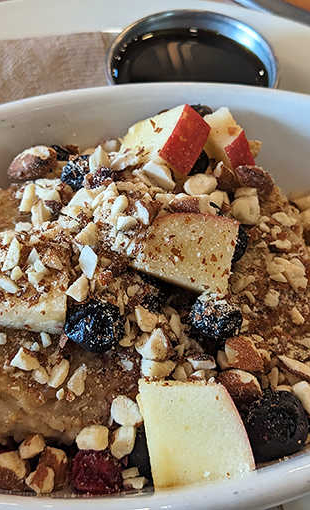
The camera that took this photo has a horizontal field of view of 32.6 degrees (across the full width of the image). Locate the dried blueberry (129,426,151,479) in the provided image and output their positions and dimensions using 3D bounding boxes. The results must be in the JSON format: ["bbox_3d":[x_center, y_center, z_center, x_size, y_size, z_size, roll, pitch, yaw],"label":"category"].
[{"bbox_3d":[-0.001,0.054,0.145,0.014,0.012,0.013,2,59,0],"label":"dried blueberry"}]

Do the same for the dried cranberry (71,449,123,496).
[{"bbox_3d":[-0.015,0.057,0.140,0.013,0.009,0.011,2,59,0],"label":"dried cranberry"}]

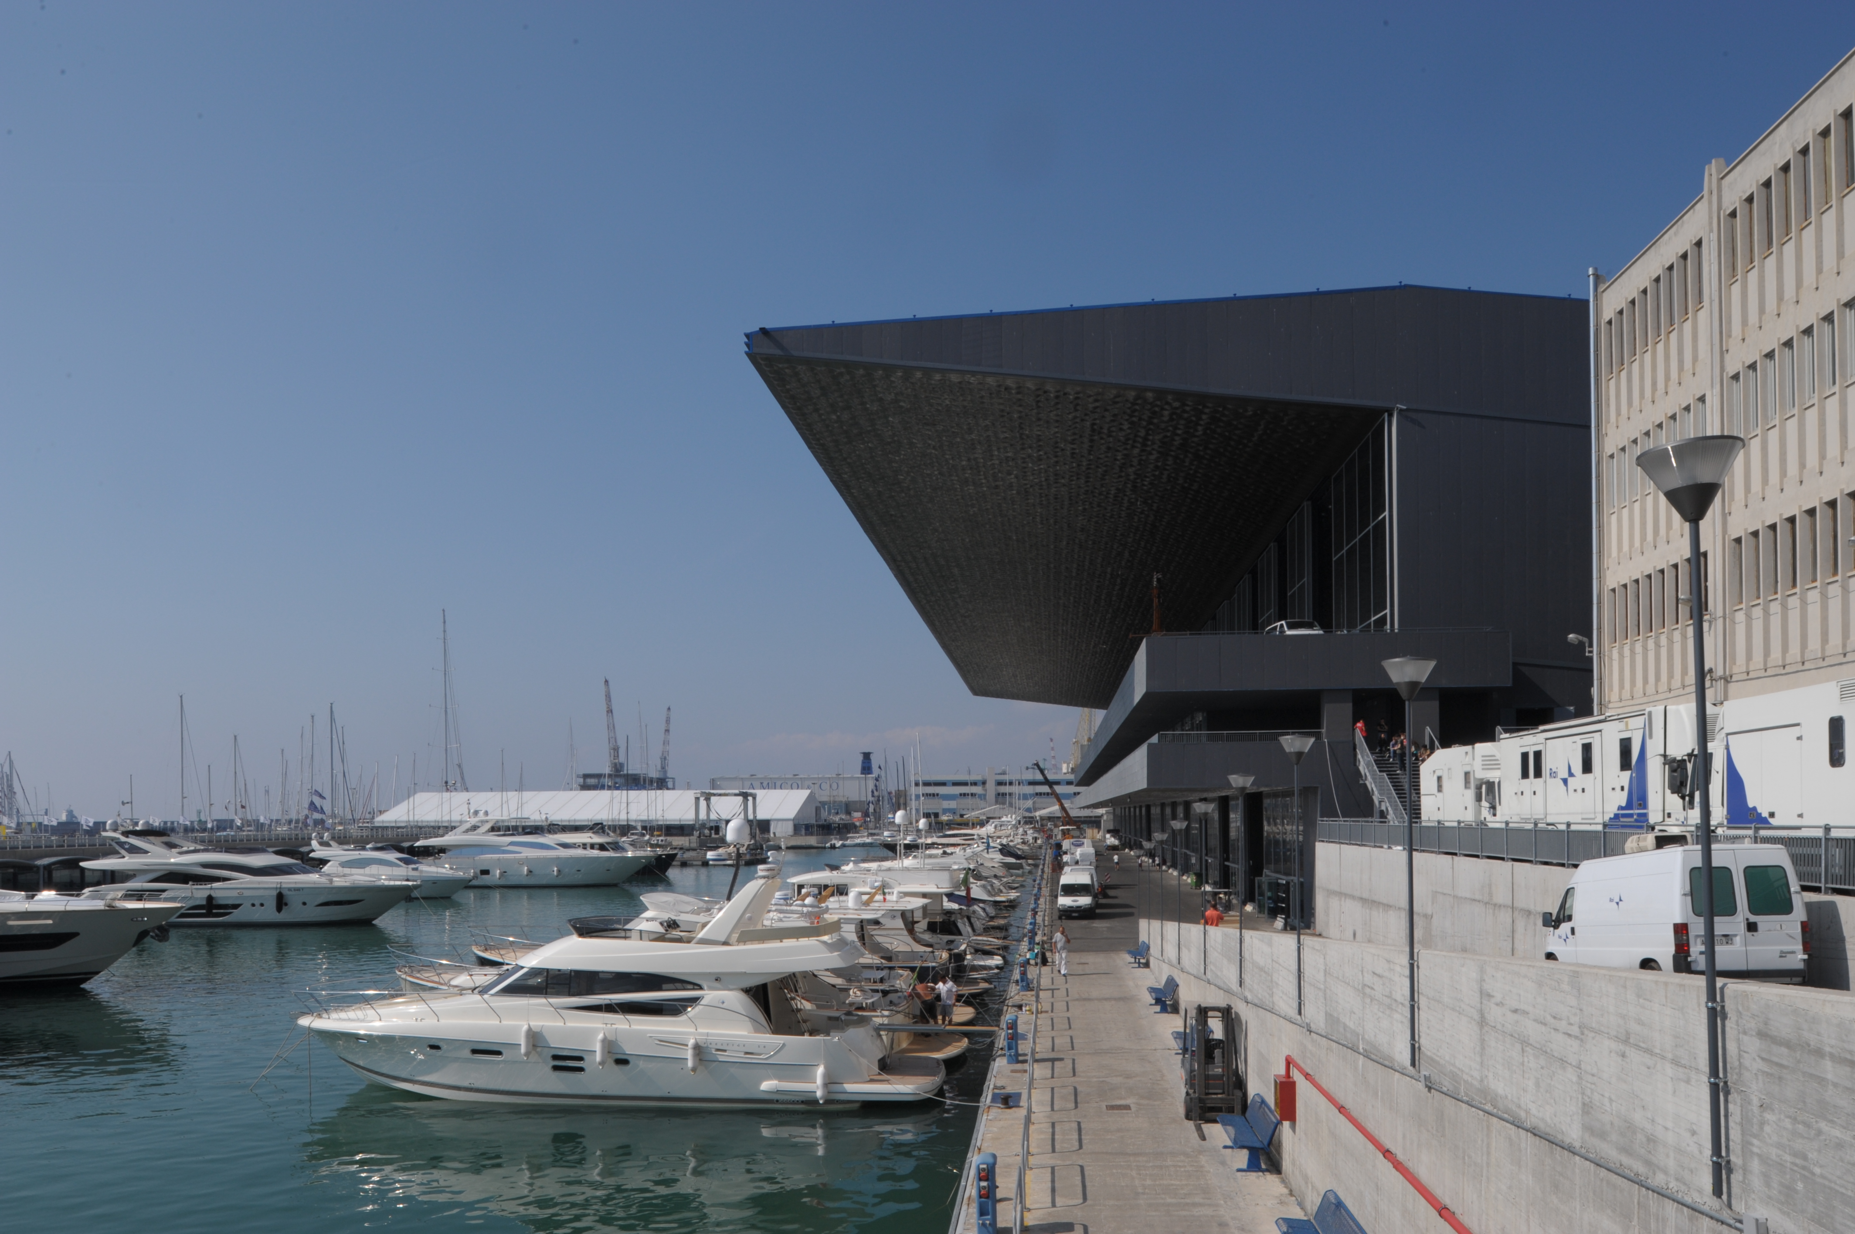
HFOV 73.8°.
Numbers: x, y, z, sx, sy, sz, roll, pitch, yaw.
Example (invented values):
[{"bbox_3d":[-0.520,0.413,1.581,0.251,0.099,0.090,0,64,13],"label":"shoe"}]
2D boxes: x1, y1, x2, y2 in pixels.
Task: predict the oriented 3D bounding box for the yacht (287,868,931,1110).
[{"bbox_3d":[-7.591,8.815,29.900,16.100,5.400,4.600,-1,-5,6],"label":"yacht"}]

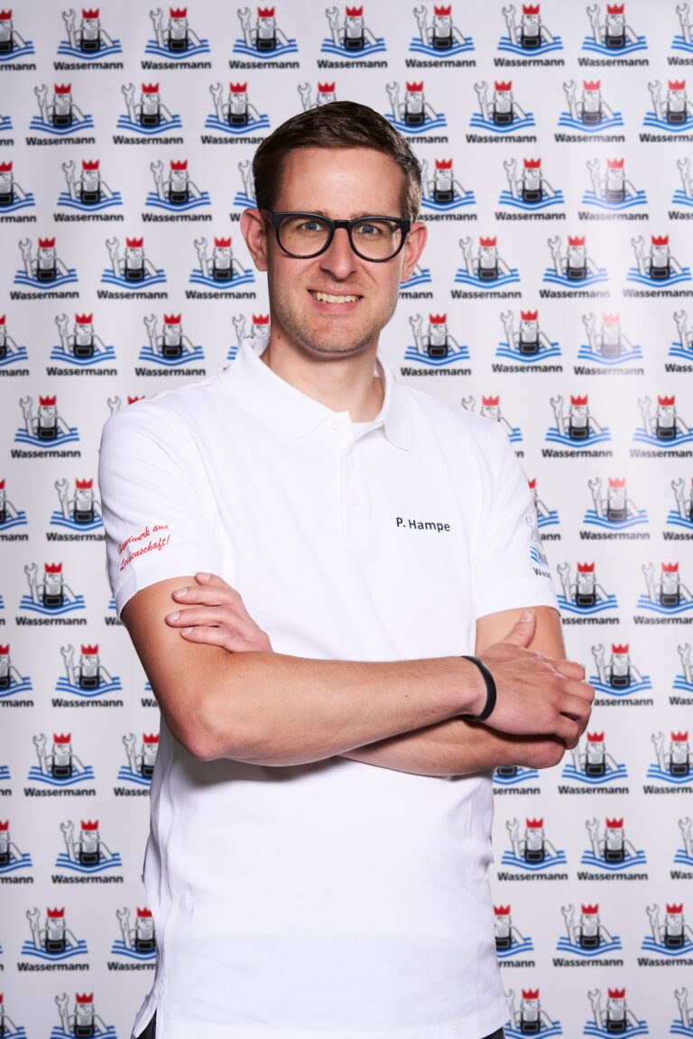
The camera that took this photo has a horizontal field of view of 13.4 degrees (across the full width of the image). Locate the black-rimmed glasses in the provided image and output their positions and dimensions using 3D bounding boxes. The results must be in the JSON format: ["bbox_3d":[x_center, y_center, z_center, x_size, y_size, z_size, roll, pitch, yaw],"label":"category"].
[{"bbox_3d":[-0.010,-0.298,3.130,0.144,0.050,0.145,2,4,-5],"label":"black-rimmed glasses"}]

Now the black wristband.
[{"bbox_3d":[0.121,0.177,3.030,0.066,0.068,0.012,-5,2,43],"label":"black wristband"}]

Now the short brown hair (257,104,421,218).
[{"bbox_3d":[-0.012,-0.366,3.170,0.178,0.165,0.200,2,3,-5],"label":"short brown hair"}]

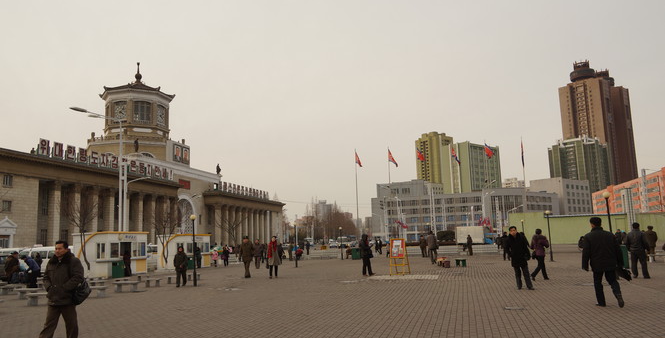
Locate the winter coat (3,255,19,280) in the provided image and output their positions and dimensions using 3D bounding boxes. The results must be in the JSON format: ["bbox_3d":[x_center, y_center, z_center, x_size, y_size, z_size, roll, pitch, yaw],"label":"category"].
[{"bbox_3d":[-15.151,4.599,23.500,0.680,1.050,0.550,-1,-8,-9],"label":"winter coat"}]

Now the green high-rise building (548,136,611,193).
[{"bbox_3d":[182.717,11.933,363.372,30.100,65.400,28.000,2,-9,-29],"label":"green high-rise building"}]

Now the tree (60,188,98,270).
[{"bbox_3d":[-12.853,3.262,25.316,1.800,4.560,1.800,-2,-8,0],"label":"tree"}]

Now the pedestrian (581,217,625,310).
[{"bbox_3d":[5.423,1.855,10.021,0.620,1.750,0.520,-3,-8,5],"label":"pedestrian"}]

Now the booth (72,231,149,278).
[{"bbox_3d":[-13.057,5.137,29.697,2.300,2.580,4.100,-4,-8,9],"label":"booth"}]

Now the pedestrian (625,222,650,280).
[{"bbox_3d":[9.327,2.496,15.200,0.600,1.690,0.400,-6,-9,22],"label":"pedestrian"}]

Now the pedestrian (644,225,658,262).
[{"bbox_3d":[15.151,3.568,23.700,0.520,1.660,0.360,-7,-9,27],"label":"pedestrian"}]

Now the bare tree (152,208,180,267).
[{"bbox_3d":[-9.833,4.159,29.600,1.650,3.750,1.650,1,-8,-18],"label":"bare tree"}]

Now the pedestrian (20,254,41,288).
[{"bbox_3d":[-12.354,4.197,20.400,0.720,1.360,0.480,-4,-8,14],"label":"pedestrian"}]

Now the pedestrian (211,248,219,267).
[{"bbox_3d":[-7.770,5.875,33.000,0.380,1.220,0.420,-7,-9,30],"label":"pedestrian"}]

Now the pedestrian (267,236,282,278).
[{"bbox_3d":[-2.417,3.651,20.618,0.580,1.700,0.420,-2,-8,-2],"label":"pedestrian"}]

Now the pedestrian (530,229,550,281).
[{"bbox_3d":[6.805,2.814,16.300,0.450,1.670,0.520,5,-10,-42],"label":"pedestrian"}]

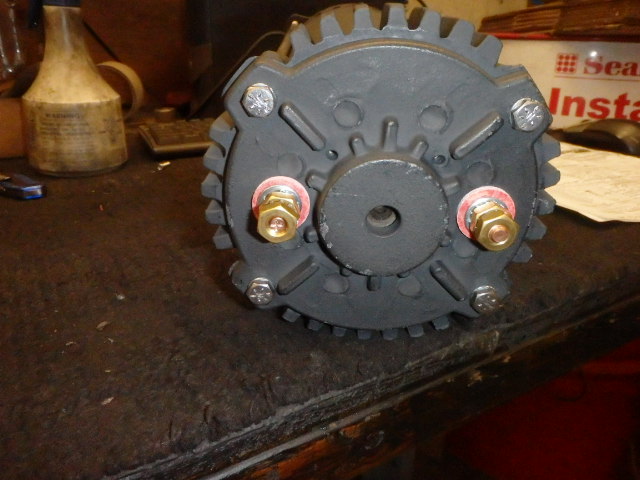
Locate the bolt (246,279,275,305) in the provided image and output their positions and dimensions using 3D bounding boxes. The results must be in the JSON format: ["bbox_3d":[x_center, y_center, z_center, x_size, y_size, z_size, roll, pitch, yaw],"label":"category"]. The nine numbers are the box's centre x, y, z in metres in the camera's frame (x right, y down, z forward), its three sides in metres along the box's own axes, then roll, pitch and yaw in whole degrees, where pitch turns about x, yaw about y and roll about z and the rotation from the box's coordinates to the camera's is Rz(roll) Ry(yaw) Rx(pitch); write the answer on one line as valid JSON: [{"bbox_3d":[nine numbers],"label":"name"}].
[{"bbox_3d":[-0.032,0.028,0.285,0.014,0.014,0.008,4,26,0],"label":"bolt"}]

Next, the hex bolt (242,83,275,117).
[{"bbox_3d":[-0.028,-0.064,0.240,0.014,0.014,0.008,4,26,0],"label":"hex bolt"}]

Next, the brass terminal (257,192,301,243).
[{"bbox_3d":[-0.020,-0.013,0.253,0.019,0.020,0.022,4,26,0],"label":"brass terminal"}]

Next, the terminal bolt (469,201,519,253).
[{"bbox_3d":[0.087,-0.008,0.260,0.019,0.020,0.022,4,26,0],"label":"terminal bolt"}]

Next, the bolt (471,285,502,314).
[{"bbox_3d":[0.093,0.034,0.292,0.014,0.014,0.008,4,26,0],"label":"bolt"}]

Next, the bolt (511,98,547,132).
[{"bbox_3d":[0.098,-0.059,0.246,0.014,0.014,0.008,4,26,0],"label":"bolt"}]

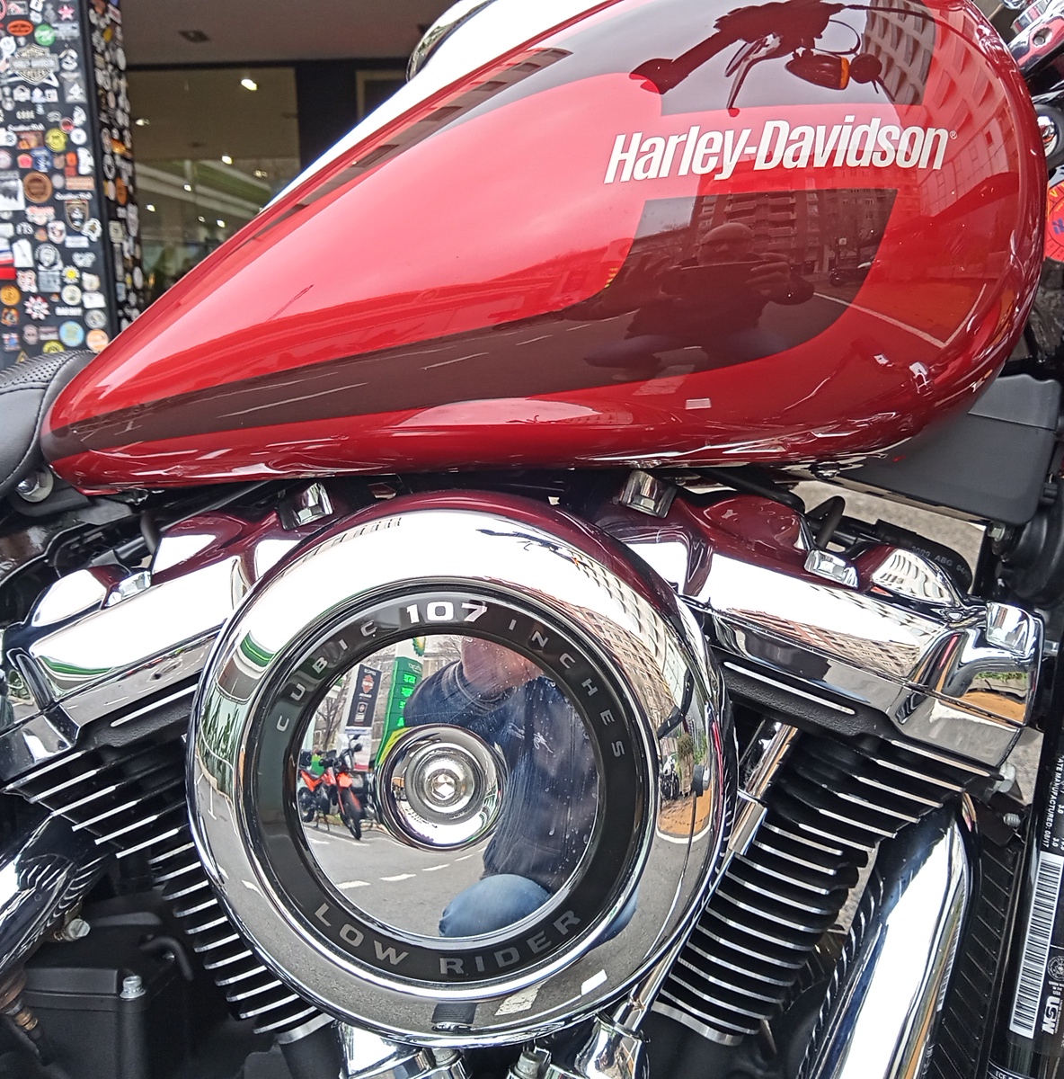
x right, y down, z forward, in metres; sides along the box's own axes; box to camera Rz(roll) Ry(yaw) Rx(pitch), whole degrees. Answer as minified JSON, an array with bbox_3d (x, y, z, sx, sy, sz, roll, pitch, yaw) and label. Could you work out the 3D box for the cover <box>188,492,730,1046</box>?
[{"bbox_3d":[-0.029,0.093,0.472,0.222,0.222,0.075,0,2,7],"label":"cover"}]

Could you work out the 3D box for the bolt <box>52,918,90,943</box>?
[{"bbox_3d":[-0.208,0.176,0.525,0.011,0.011,0.019,0,-12,-44],"label":"bolt"}]

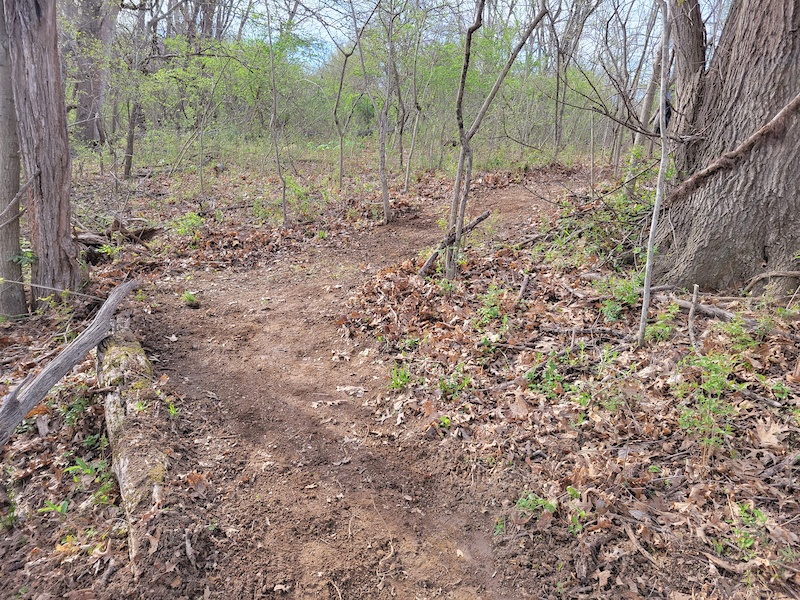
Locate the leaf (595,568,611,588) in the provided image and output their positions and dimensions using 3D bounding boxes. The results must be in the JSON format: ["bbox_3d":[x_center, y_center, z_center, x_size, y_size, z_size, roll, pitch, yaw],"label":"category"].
[{"bbox_3d":[0.728,0.997,2.150,0.065,0.025,0.080,0,10,0],"label":"leaf"}]

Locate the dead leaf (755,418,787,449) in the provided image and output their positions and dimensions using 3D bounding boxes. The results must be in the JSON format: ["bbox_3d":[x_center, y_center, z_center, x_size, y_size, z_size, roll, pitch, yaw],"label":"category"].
[{"bbox_3d":[1.824,0.655,2.950,0.160,0.085,0.140,3,11,17],"label":"dead leaf"}]

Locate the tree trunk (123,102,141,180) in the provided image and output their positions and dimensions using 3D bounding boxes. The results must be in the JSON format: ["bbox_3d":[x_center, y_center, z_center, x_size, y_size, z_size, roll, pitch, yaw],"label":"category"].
[{"bbox_3d":[-4.900,-2.914,10.975,0.140,1.480,0.140,8,11,-22],"label":"tree trunk"}]

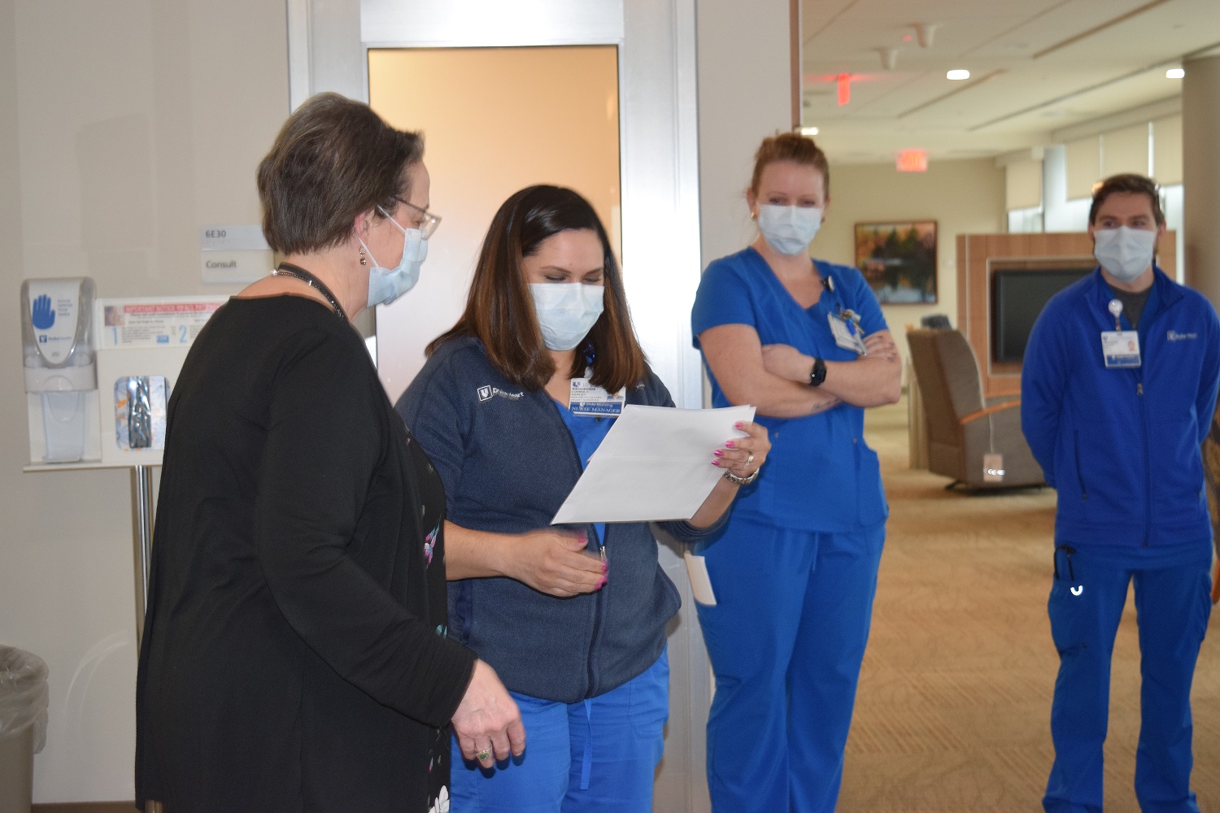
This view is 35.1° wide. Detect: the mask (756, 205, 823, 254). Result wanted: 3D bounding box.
[{"bbox_3d":[0.344,-0.346,3.729,0.130,0.100,0.088,2,12,-4],"label":"mask"}]

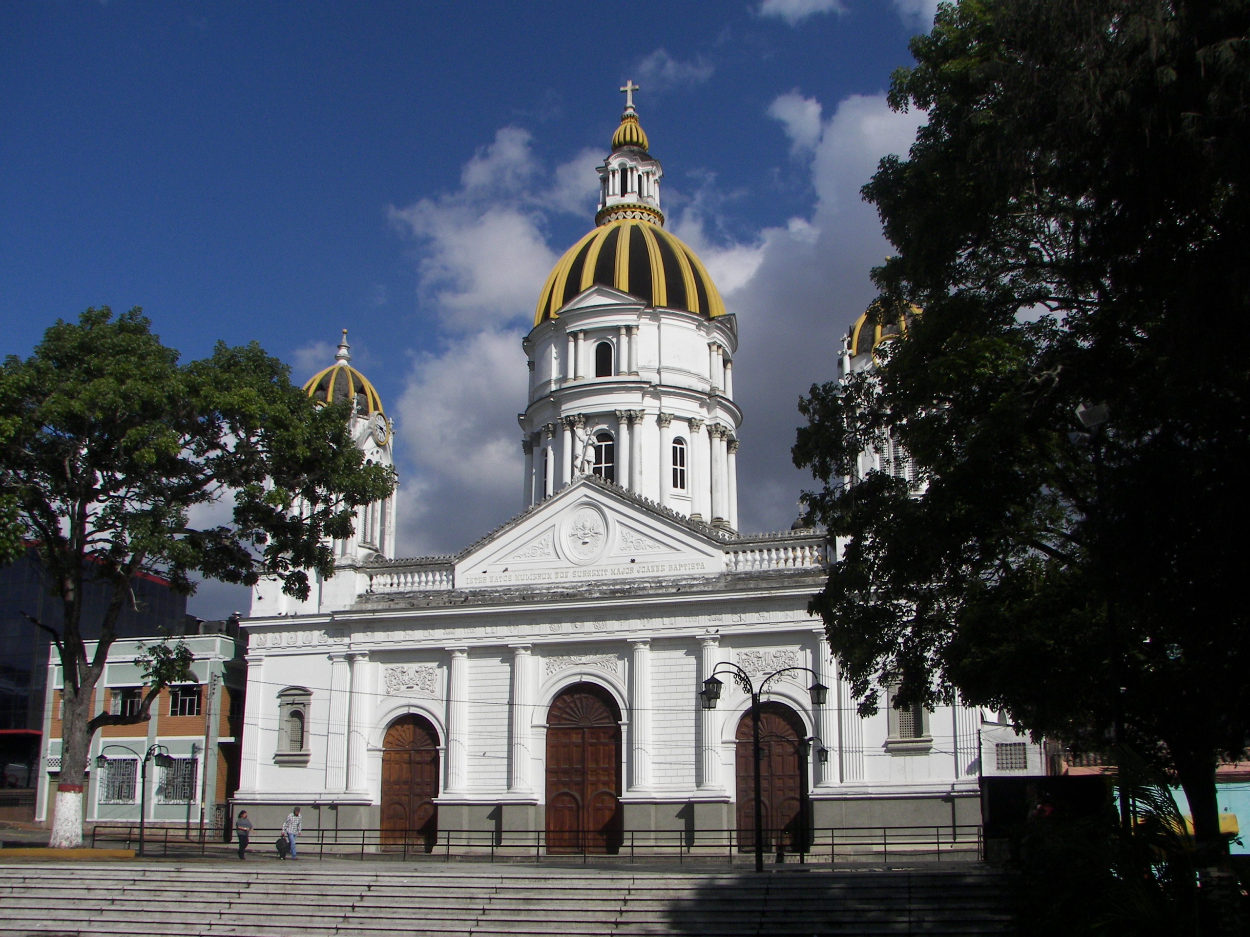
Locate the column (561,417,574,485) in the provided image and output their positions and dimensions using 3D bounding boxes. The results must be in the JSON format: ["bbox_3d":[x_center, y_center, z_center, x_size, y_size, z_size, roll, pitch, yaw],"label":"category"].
[{"bbox_3d":[-2.291,0.015,51.960,0.500,4.360,0.500,-5,-17,16],"label":"column"}]

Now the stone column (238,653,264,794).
[{"bbox_3d":[-13.590,9.263,47.333,0.780,5.008,0.500,-5,-16,16],"label":"stone column"}]

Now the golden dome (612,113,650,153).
[{"bbox_3d":[0.280,-15.629,60.287,1.721,2.091,1.721,0,-16,0],"label":"golden dome"}]

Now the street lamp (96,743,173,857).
[{"bbox_3d":[-17.100,11.445,44.902,2.600,3.826,2.700,0,-16,0],"label":"street lamp"}]

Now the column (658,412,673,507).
[{"bbox_3d":[1.759,-0.207,55.330,0.550,4.600,0.550,-5,-17,17],"label":"column"}]

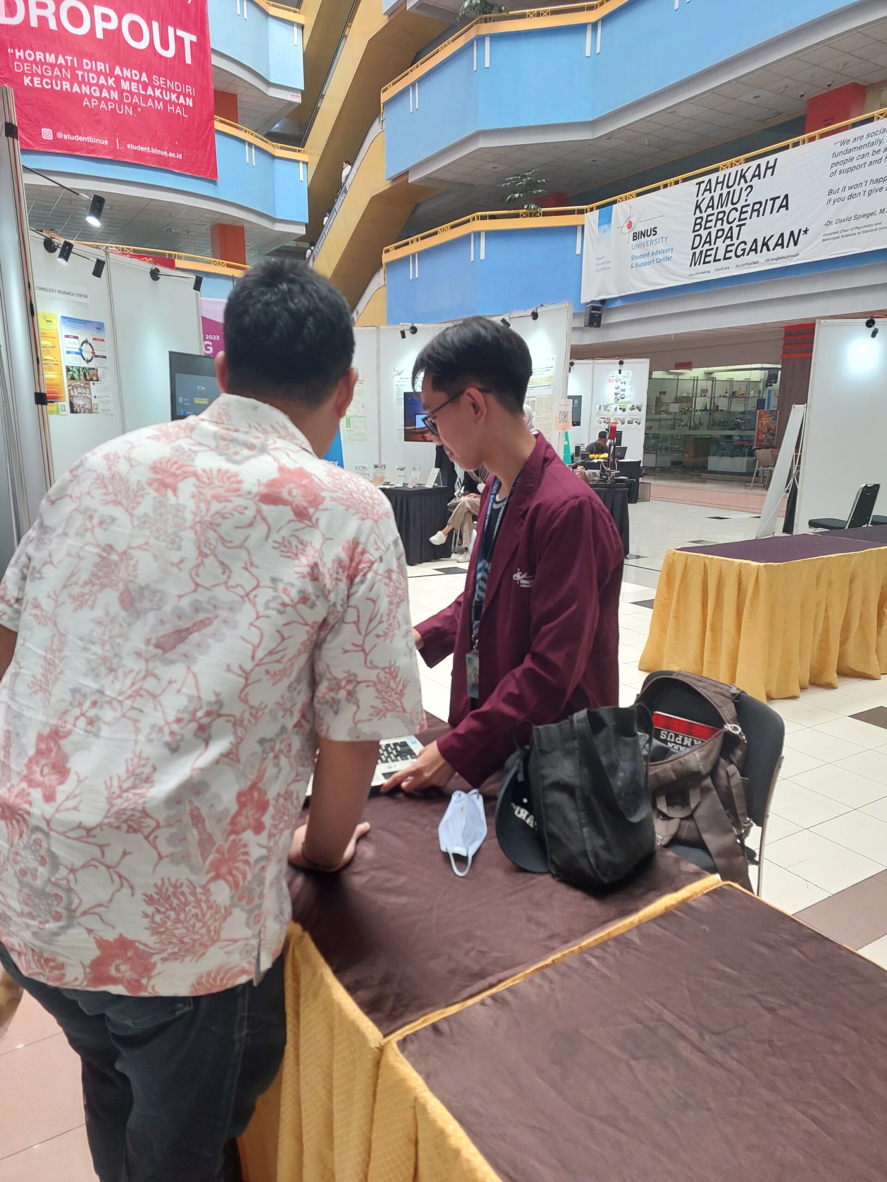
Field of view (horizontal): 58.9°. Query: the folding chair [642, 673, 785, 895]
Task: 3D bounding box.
[{"bbox_3d":[0.567,0.695,2.101,0.490,0.790,0.450,-11,17,-40],"label":"folding chair"}]

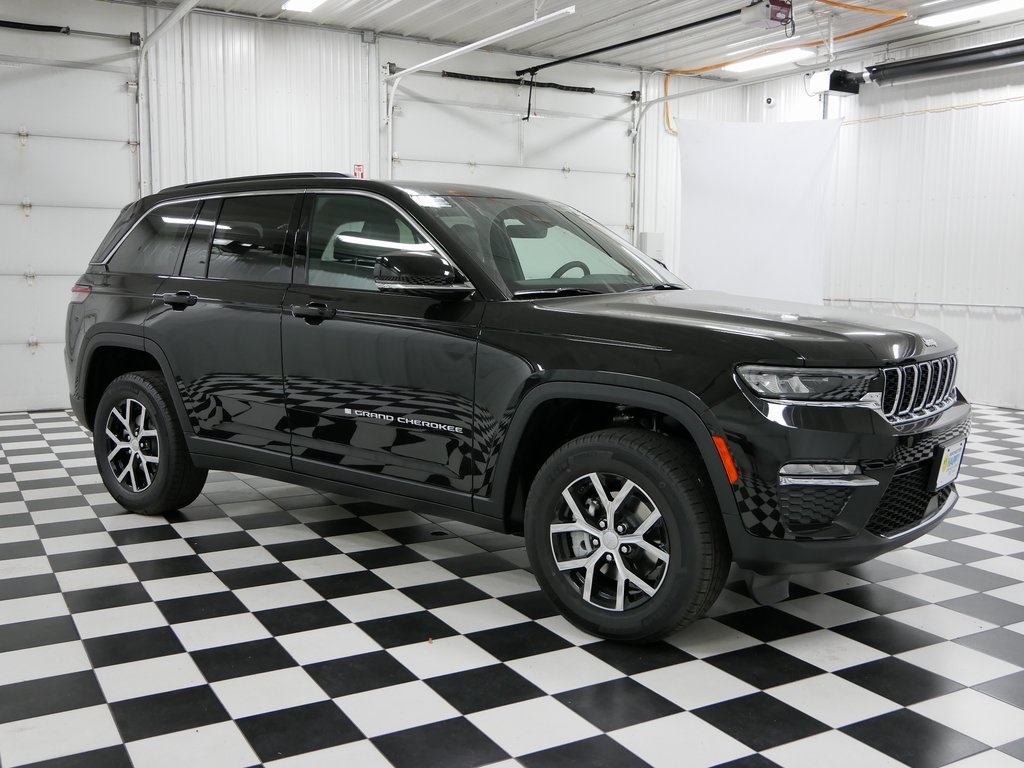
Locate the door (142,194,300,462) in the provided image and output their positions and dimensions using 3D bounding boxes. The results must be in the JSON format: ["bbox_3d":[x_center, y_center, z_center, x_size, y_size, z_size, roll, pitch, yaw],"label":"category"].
[{"bbox_3d":[-1.364,-0.286,4.918,1.120,1.290,0.270,6,8,37],"label":"door"}]

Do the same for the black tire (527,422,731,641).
[{"bbox_3d":[0.410,0.546,3.646,0.765,0.765,0.265,6,8,37],"label":"black tire"}]

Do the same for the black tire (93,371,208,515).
[{"bbox_3d":[-1.945,0.319,5.432,0.765,0.765,0.265,6,8,37],"label":"black tire"}]

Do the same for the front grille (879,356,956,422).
[{"bbox_3d":[1.553,0.006,3.757,0.100,0.200,0.960,6,8,37],"label":"front grille"}]

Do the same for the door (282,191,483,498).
[{"bbox_3d":[-0.558,-0.203,4.307,1.250,1.300,0.270,6,8,37],"label":"door"}]

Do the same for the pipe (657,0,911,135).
[{"bbox_3d":[2.401,-3.260,10.651,1.400,0.710,3.450,-3,8,-30],"label":"pipe"}]

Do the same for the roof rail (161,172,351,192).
[{"bbox_3d":[-1.324,-1.014,5.069,1.530,0.070,0.050,6,8,37],"label":"roof rail"}]

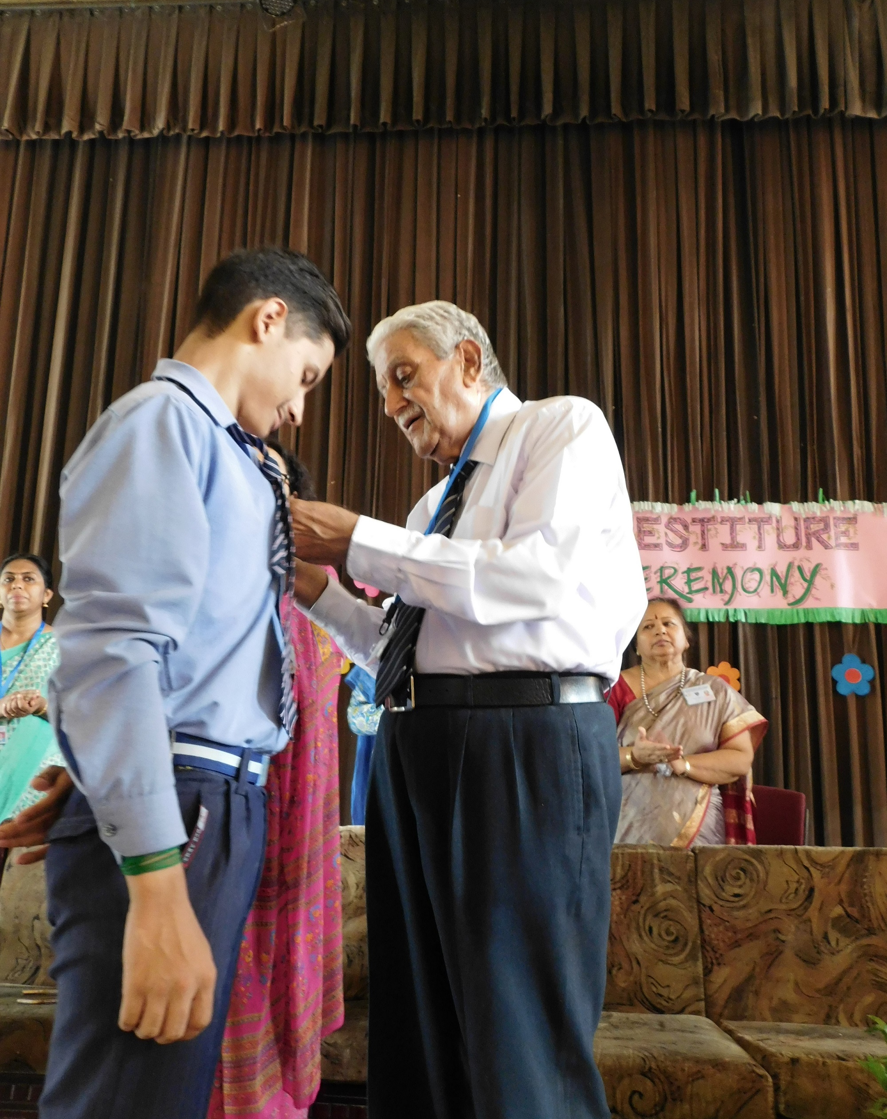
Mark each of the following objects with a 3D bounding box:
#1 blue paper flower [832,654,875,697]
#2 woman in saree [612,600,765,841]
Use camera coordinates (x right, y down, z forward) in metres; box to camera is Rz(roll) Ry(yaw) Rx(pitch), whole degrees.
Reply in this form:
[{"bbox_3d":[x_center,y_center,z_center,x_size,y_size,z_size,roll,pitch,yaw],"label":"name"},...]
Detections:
[{"bbox_3d":[1.813,0.513,4.232,0.180,0.185,0.020,0,-10,4],"label":"blue paper flower"},{"bbox_3d":[0.825,0.885,3.278,0.520,1.500,0.360,-4,-11,27],"label":"woman in saree"}]

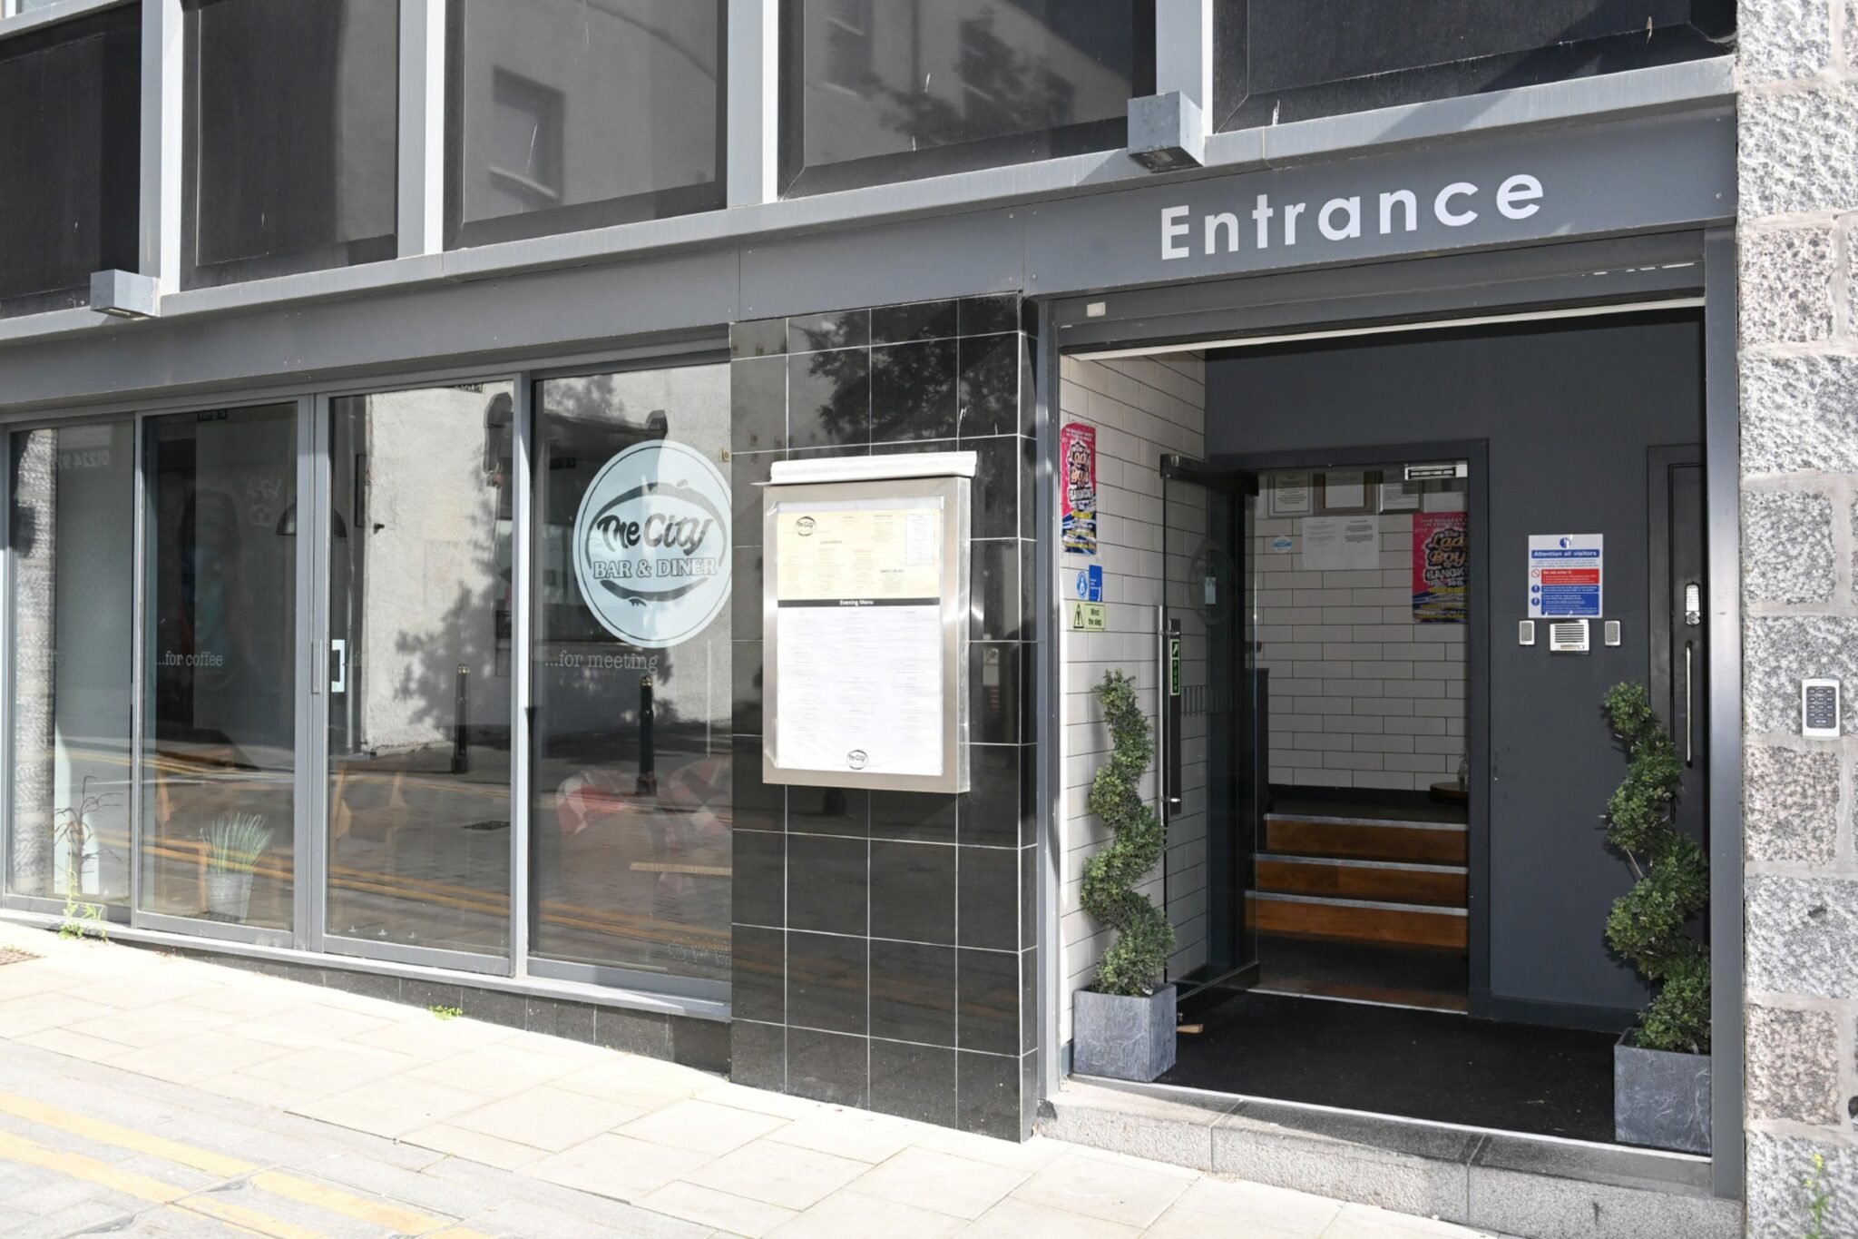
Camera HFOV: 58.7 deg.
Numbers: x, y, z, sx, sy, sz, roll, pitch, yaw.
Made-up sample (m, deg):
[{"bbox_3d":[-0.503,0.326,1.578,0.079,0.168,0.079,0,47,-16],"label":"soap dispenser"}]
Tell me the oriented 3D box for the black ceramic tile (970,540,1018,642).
[{"bbox_3d":[0.183,-0.085,4.971,0.208,0.308,0.012,0,-1,28],"label":"black ceramic tile"}]

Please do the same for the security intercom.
[{"bbox_3d":[2.088,0.209,3.863,0.079,0.139,0.022,0,-1,28],"label":"security intercom"}]

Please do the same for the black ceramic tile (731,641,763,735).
[{"bbox_3d":[-0.543,0.225,5.334,0.210,0.302,0.015,0,-1,29],"label":"black ceramic tile"}]

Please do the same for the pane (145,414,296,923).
[{"bbox_3d":[-2.904,0.186,6.745,0.934,2.087,0.020,0,-1,28],"label":"pane"}]

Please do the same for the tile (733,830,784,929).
[{"bbox_3d":[-0.547,0.843,5.356,0.210,0.308,0.012,0,-1,28],"label":"tile"}]

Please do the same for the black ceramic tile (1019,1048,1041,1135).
[{"bbox_3d":[0.294,1.423,4.956,0.012,0.243,0.123,0,-1,28],"label":"black ceramic tile"}]

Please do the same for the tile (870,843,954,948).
[{"bbox_3d":[-0.046,0.840,5.084,0.310,0.308,0.012,0,-1,28],"label":"tile"}]

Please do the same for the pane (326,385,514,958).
[{"bbox_3d":[-1.937,0.182,6.267,0.955,2.105,0.020,0,-1,29],"label":"pane"}]

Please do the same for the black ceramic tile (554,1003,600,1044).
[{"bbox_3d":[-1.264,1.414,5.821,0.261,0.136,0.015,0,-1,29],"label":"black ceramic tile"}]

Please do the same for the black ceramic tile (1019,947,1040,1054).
[{"bbox_3d":[0.292,1.128,4.879,0.010,0.300,0.121,0,-1,28],"label":"black ceramic tile"}]

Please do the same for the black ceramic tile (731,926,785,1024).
[{"bbox_3d":[-0.539,1.132,5.265,0.211,0.300,0.010,0,-1,28],"label":"black ceramic tile"}]

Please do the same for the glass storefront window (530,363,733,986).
[{"bbox_3d":[-1.040,0.178,5.776,0.930,2.097,0.020,0,-1,29],"label":"glass storefront window"}]

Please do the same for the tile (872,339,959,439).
[{"bbox_3d":[-0.043,-0.696,5.069,0.305,0.302,0.015,0,-1,29],"label":"tile"}]

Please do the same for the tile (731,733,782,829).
[{"bbox_3d":[-0.546,0.533,5.346,0.211,0.304,0.010,0,-1,29],"label":"tile"}]

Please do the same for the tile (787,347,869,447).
[{"bbox_3d":[-0.316,-0.697,5.234,0.307,0.304,0.010,0,-1,29],"label":"tile"}]

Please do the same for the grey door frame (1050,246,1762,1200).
[{"bbox_3d":[1.174,0.231,4.513,1.883,2.374,0.100,0,-1,29],"label":"grey door frame"}]

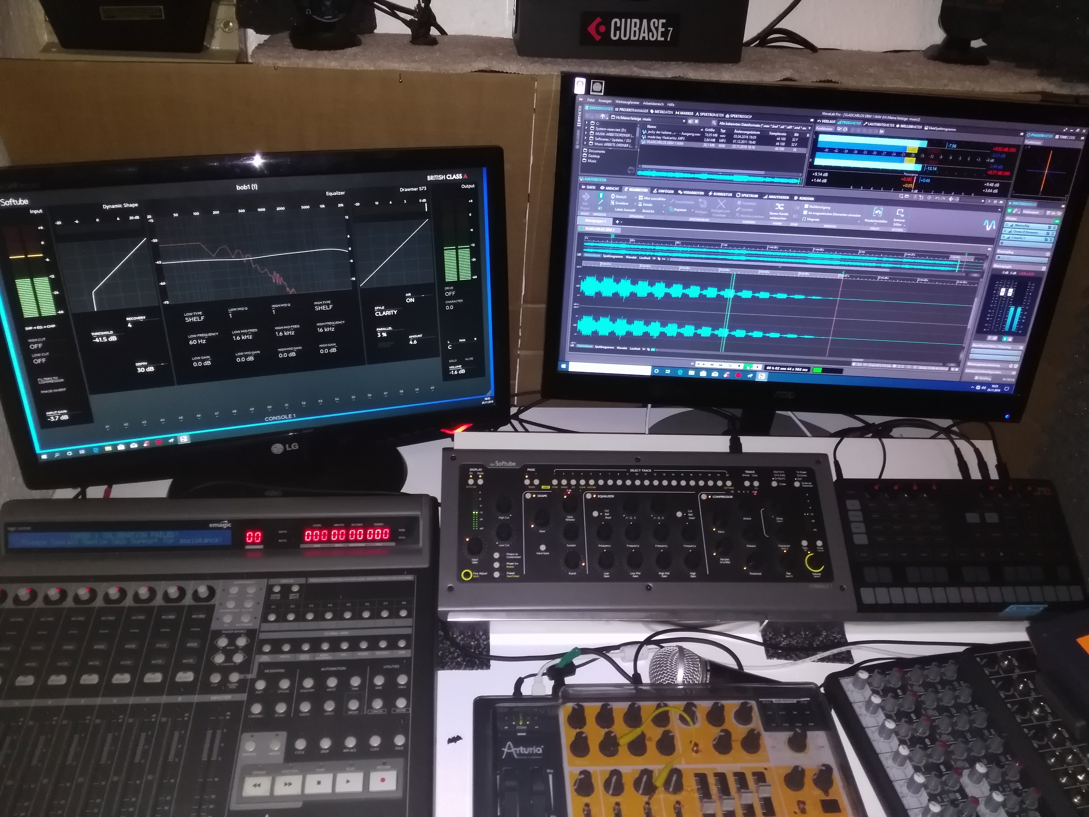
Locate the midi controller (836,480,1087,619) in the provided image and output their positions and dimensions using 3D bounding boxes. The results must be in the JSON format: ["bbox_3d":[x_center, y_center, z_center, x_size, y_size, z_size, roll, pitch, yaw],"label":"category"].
[{"bbox_3d":[0.465,0.151,0.985,0.256,0.044,0.150,0,59,-3],"label":"midi controller"}]

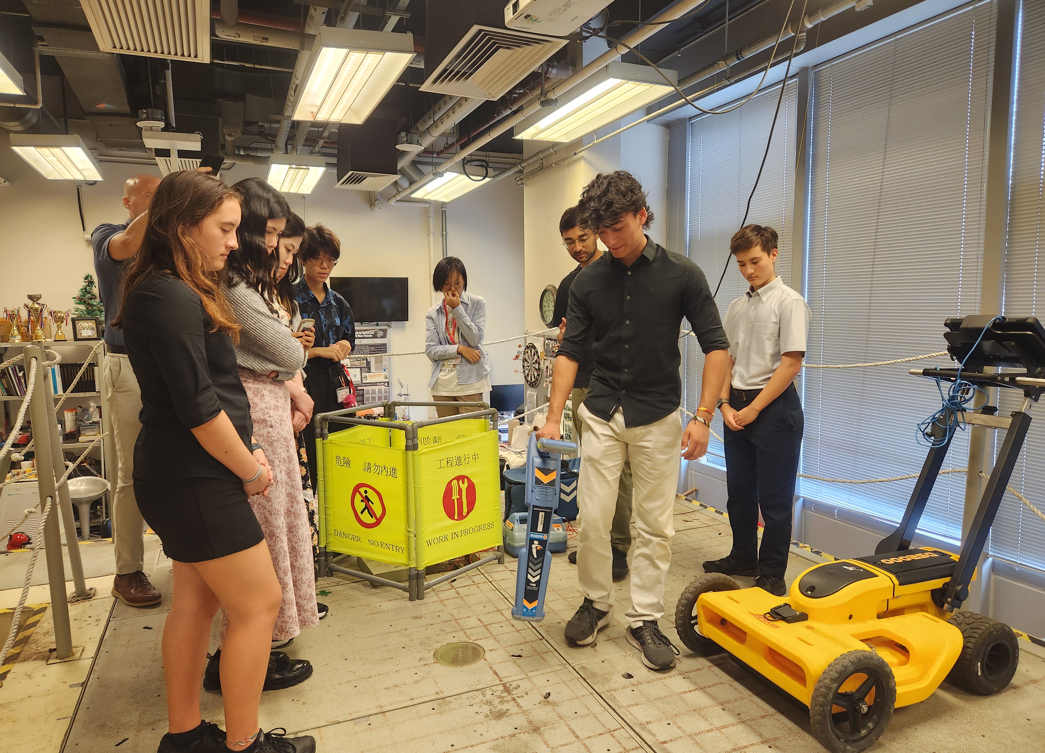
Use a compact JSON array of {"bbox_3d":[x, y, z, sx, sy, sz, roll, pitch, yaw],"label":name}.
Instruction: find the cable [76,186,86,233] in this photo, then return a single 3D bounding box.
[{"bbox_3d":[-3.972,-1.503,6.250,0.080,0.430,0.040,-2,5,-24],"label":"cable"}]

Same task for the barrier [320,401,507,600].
[{"bbox_3d":[-0.540,0.560,3.550,0.710,0.790,0.750,3,6,30],"label":"barrier"}]

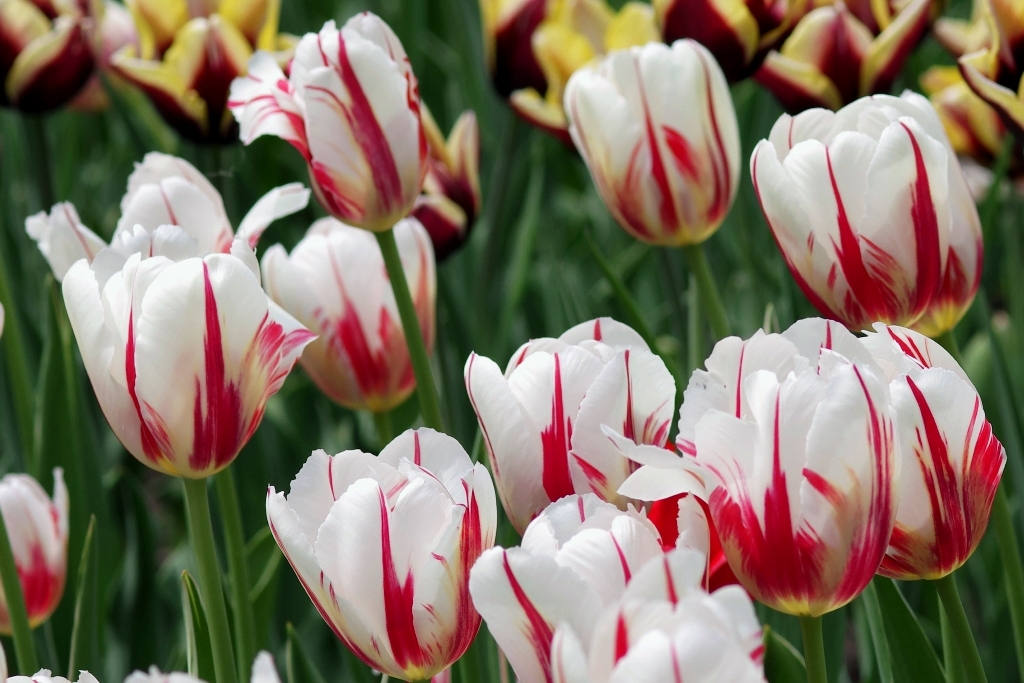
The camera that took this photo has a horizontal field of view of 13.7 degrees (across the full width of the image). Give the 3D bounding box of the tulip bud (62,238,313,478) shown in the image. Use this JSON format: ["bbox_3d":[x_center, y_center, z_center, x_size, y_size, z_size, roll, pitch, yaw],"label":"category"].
[{"bbox_3d":[-0.103,0.005,1.350,0.076,0.069,0.068,-5,17,0],"label":"tulip bud"}]

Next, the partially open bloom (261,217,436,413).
[{"bbox_3d":[-0.061,-0.009,1.600,0.065,0.067,0.063,-6,17,0],"label":"partially open bloom"}]

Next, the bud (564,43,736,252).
[{"bbox_3d":[0.052,-0.072,1.570,0.062,0.071,0.062,-9,17,0],"label":"bud"}]

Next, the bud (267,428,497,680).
[{"bbox_3d":[-0.039,0.065,1.280,0.068,0.068,0.066,-7,17,0],"label":"bud"}]

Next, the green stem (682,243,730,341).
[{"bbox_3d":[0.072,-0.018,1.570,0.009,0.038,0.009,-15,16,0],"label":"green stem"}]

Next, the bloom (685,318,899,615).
[{"bbox_3d":[0.086,0.039,1.300,0.066,0.082,0.066,0,17,0],"label":"bloom"}]

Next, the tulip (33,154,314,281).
[{"bbox_3d":[-0.124,-0.025,1.550,0.098,0.075,0.085,-6,17,0],"label":"tulip"}]

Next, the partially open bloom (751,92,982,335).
[{"bbox_3d":[0.115,-0.040,1.380,0.071,0.072,0.069,-12,17,0],"label":"partially open bloom"}]

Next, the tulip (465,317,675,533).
[{"bbox_3d":[0.019,0.030,1.420,0.070,0.066,0.066,0,17,0],"label":"tulip"}]

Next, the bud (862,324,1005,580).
[{"bbox_3d":[0.135,0.037,1.380,0.054,0.073,0.056,-9,17,0],"label":"bud"}]

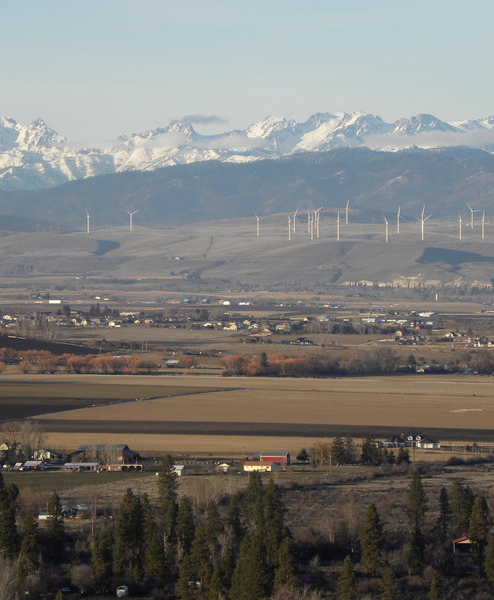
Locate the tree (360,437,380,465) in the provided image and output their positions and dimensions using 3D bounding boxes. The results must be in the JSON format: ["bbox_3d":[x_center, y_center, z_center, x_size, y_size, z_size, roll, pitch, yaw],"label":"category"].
[{"bbox_3d":[67.810,83.450,2353.900,9.800,14.670,9.800,0,1,0],"label":"tree"}]

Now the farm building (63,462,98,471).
[{"bbox_3d":[-78.880,79.360,2026.840,16.000,3.700,6.500,0,1,14],"label":"farm building"}]

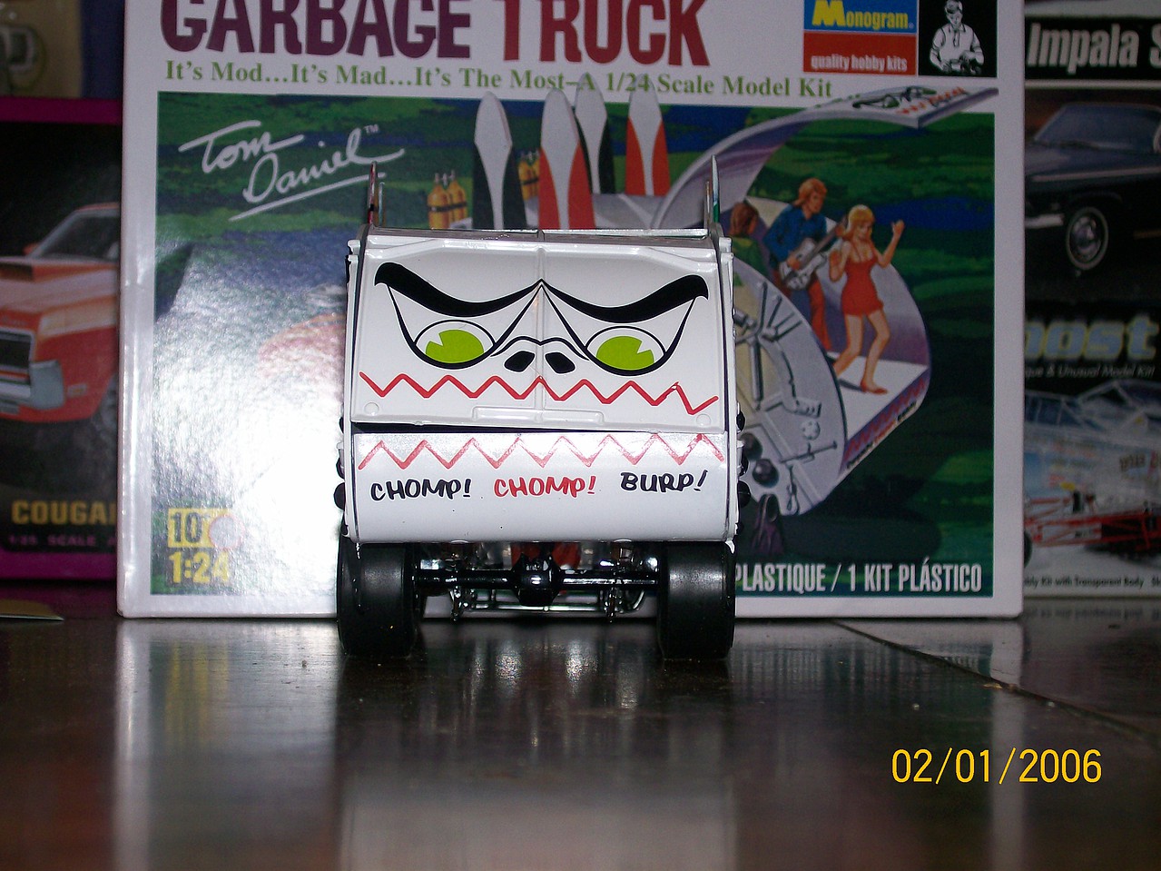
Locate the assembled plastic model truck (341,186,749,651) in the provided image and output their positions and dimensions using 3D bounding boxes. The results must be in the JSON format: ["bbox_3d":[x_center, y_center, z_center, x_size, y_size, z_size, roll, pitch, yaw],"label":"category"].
[{"bbox_3d":[-0.009,-0.004,0.515,0.081,0.098,0.145,0,-2,-1],"label":"assembled plastic model truck"}]

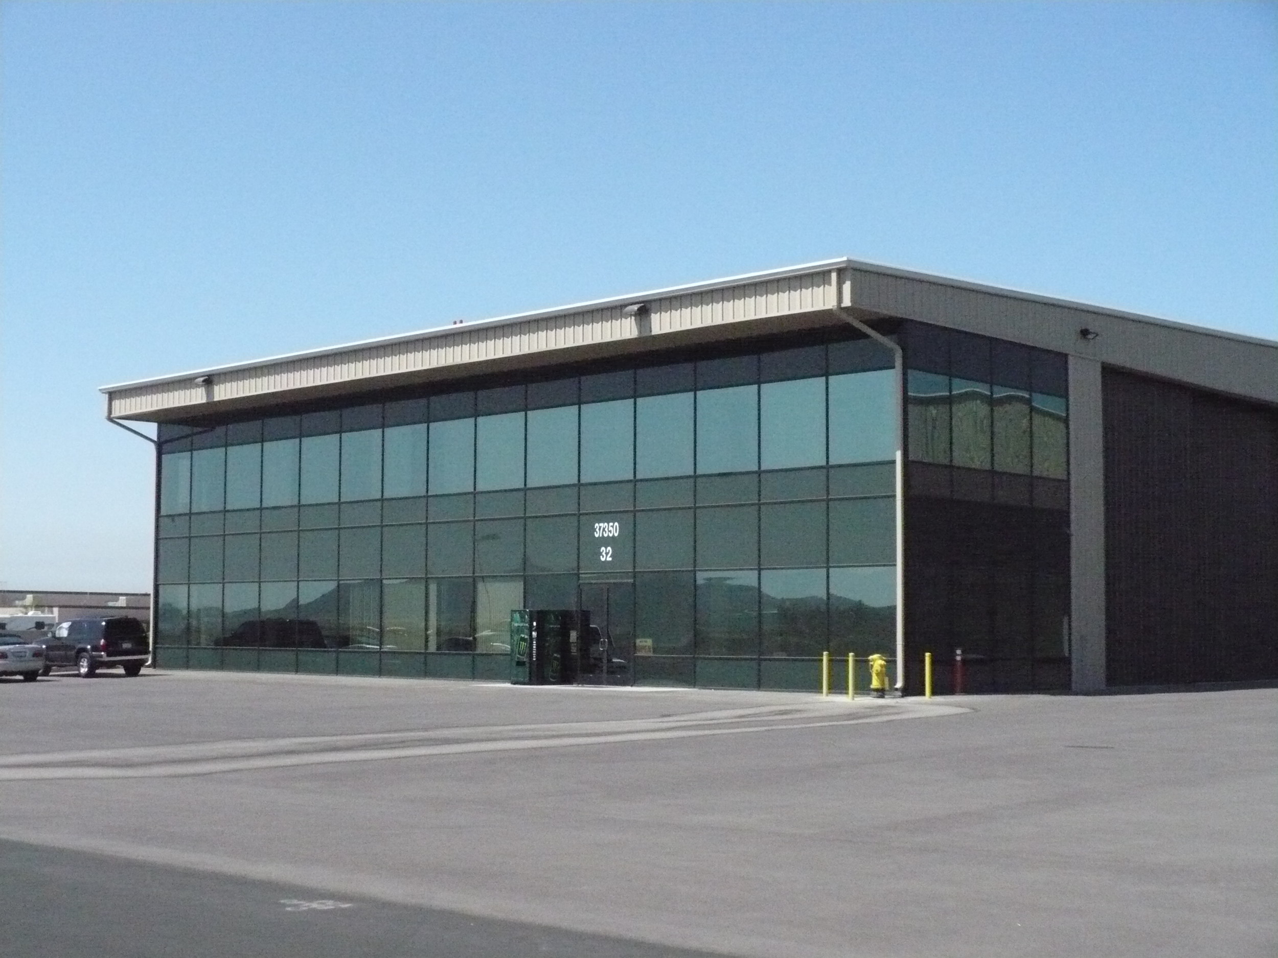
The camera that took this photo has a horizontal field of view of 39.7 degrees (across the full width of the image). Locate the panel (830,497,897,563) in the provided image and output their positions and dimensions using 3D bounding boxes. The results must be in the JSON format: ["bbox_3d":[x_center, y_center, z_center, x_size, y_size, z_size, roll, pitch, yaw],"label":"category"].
[{"bbox_3d":[4.776,1.107,37.571,1.850,1.385,0.050,-4,-7,43],"label":"panel"}]

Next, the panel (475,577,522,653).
[{"bbox_3d":[-3.546,3.429,44.874,1.824,1.899,0.050,-4,-7,43],"label":"panel"}]

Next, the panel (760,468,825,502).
[{"bbox_3d":[3.362,0.134,38.596,1.824,0.641,0.050,-4,-7,43],"label":"panel"}]

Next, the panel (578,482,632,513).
[{"bbox_3d":[-0.829,0.473,43.629,1.880,0.659,0.050,-4,-7,43],"label":"panel"}]

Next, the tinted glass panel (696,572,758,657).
[{"bbox_3d":[1.998,3.075,40.727,1.880,1.923,0.050,-4,-7,43],"label":"tinted glass panel"}]

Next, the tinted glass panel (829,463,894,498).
[{"bbox_3d":[4.844,0.048,38.292,1.880,0.659,0.050,-4,-7,43],"label":"tinted glass panel"}]

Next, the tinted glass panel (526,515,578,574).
[{"bbox_3d":[-2.176,1.631,44.098,1.850,1.385,0.050,-4,-7,43],"label":"tinted glass panel"}]

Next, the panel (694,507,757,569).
[{"bbox_3d":[1.995,1.317,40.182,1.850,1.385,0.050,-4,-7,43],"label":"panel"}]

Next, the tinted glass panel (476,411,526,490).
[{"bbox_3d":[-3.660,-0.685,46.412,1.880,1.950,0.050,-4,-7,43],"label":"tinted glass panel"}]

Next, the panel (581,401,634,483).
[{"bbox_3d":[-0.776,-0.881,42.610,1.824,1.873,0.050,-4,-7,43],"label":"panel"}]

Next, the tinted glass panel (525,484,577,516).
[{"bbox_3d":[-2.172,0.555,44.188,1.850,0.654,0.050,-4,-7,43],"label":"tinted glass panel"}]

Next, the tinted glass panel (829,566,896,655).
[{"bbox_3d":[4.722,2.802,37.078,1.786,1.899,0.050,-4,-7,43],"label":"tinted glass panel"}]

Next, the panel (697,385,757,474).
[{"bbox_3d":[2.002,-1.101,40.383,1.850,1.920,0.050,-4,-7,43],"label":"panel"}]

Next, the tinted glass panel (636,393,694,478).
[{"bbox_3d":[0.605,-0.985,41.309,1.824,1.873,0.050,-4,-7,43],"label":"tinted glass panel"}]

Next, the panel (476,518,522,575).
[{"bbox_3d":[-3.566,1.736,45.404,1.850,1.385,0.050,-4,-7,43],"label":"panel"}]

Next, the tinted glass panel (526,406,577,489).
[{"bbox_3d":[-2.242,-0.791,45.078,1.880,1.950,0.050,-4,-7,43],"label":"tinted glass panel"}]

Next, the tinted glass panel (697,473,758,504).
[{"bbox_3d":[2.008,0.261,40.961,1.880,0.659,0.050,-4,-7,43],"label":"tinted glass panel"}]

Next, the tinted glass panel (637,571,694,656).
[{"bbox_3d":[0.580,3.181,42.061,1.880,1.923,0.050,-4,-7,43],"label":"tinted glass panel"}]

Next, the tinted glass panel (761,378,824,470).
[{"bbox_3d":[3.393,-1.206,39.078,1.850,1.920,0.050,-4,-7,43],"label":"tinted glass panel"}]

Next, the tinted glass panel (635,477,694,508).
[{"bbox_3d":[0.608,0.346,41.577,1.850,0.654,0.050,-4,-7,43],"label":"tinted glass panel"}]

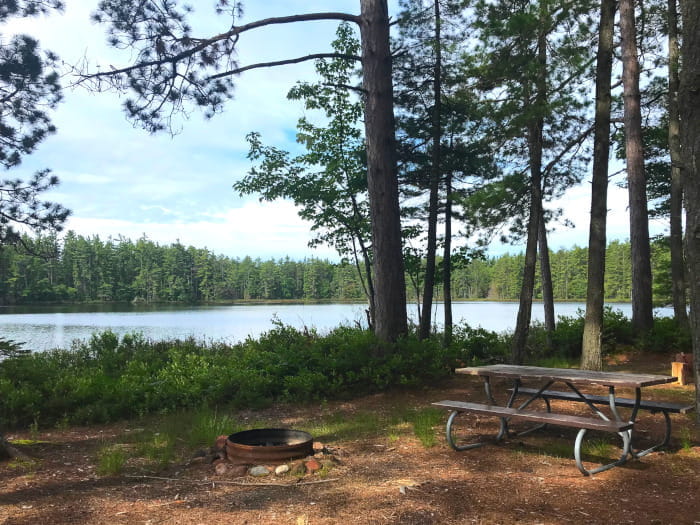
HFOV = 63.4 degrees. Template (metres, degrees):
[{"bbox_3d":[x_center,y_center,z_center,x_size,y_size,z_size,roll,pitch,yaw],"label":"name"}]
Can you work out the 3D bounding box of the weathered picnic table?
[{"bbox_3d":[2.022,1.441,5.496,1.560,0.735,1.870,4,-7,-41],"label":"weathered picnic table"}]

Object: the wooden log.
[{"bbox_3d":[5.910,1.985,10.100,0.290,0.410,0.270,-3,-5,37],"label":"wooden log"}]

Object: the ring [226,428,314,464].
[{"bbox_3d":[-0.756,1.741,5.402,0.810,0.165,0.810,0,-5,0],"label":"ring"}]

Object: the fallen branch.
[{"bbox_3d":[-0.964,1.708,4.476,1.750,0.045,0.240,-1,-5,4],"label":"fallen branch"}]

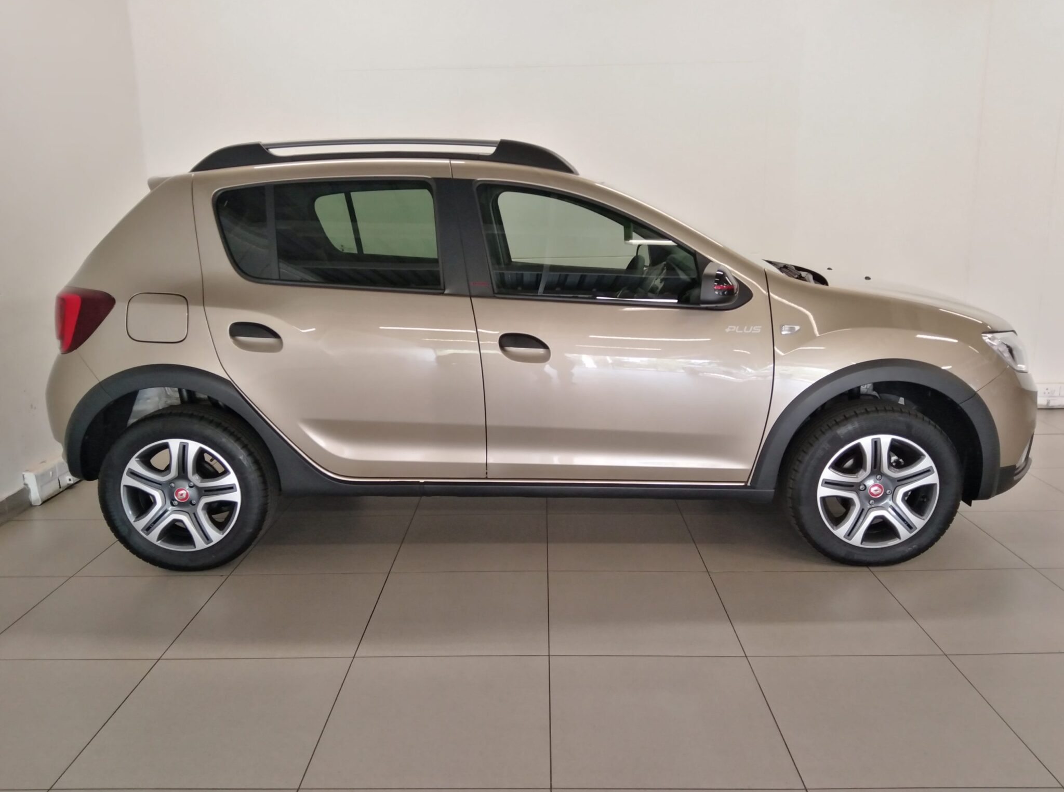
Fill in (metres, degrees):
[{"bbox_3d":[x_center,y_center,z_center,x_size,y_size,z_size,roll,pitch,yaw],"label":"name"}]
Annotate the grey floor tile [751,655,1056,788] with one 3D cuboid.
[{"bbox_3d":[0.950,0.858,2.151,0.600,0.010,0.575,-1,14,1],"label":"grey floor tile"}]

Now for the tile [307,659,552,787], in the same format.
[{"bbox_3d":[-0.250,0.871,2.172,0.600,0.010,0.575,-1,14,1],"label":"tile"}]

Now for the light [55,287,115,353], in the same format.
[{"bbox_3d":[-1.616,-0.282,2.939,0.288,0.247,0.200,-1,14,1],"label":"light"}]

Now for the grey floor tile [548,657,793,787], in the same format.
[{"bbox_3d":[0.350,0.865,2.162,0.600,0.010,0.575,-1,14,1],"label":"grey floor tile"}]

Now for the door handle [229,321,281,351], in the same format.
[{"bbox_3d":[-0.978,-0.210,2.829,0.187,0.110,0.045,-1,14,1],"label":"door handle"}]

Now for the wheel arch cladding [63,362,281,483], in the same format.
[{"bbox_3d":[-1.295,0.096,2.914,0.799,0.451,0.130,-1,14,1],"label":"wheel arch cladding"}]

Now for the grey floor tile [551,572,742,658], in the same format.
[{"bbox_3d":[0.360,0.735,2.728,0.600,0.010,0.580,-1,14,1],"label":"grey floor tile"}]

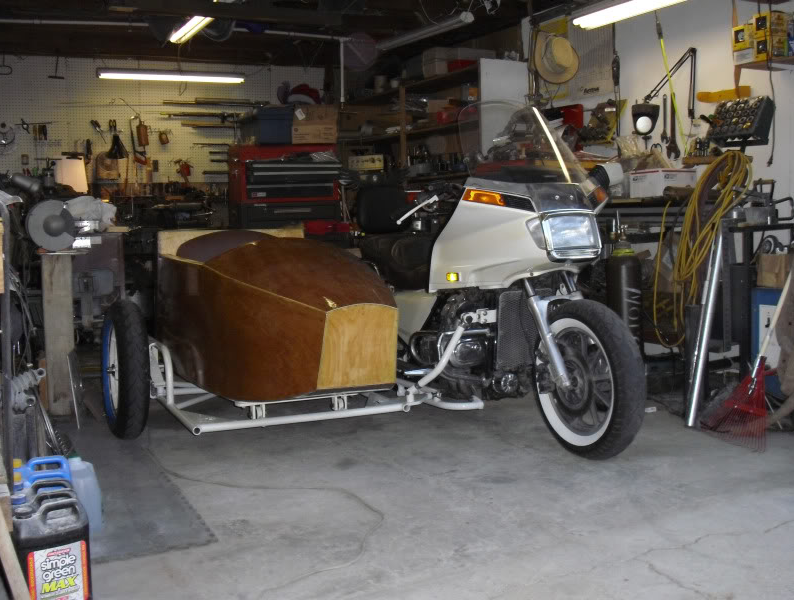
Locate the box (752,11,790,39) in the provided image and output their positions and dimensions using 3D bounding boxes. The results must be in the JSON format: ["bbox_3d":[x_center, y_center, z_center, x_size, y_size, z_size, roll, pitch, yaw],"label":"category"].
[{"bbox_3d":[1.837,-1.355,4.320,0.115,0.120,0.100,-4,6,-26],"label":"box"}]

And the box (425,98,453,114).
[{"bbox_3d":[0.349,-1.588,7.208,0.190,0.120,0.150,-4,6,-28],"label":"box"}]

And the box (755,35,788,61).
[{"bbox_3d":[1.854,-1.250,4.348,0.120,0.115,0.095,-4,6,-28],"label":"box"}]

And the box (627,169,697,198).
[{"bbox_3d":[1.505,-0.618,4.743,0.240,0.145,0.460,-5,7,-34],"label":"box"}]

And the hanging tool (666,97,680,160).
[{"bbox_3d":[1.651,-1.034,5.262,0.027,0.370,0.092,-4,6,-28],"label":"hanging tool"}]

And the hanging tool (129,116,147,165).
[{"bbox_3d":[-2.261,-1.395,7.680,0.150,0.420,0.040,-4,6,-26],"label":"hanging tool"}]

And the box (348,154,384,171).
[{"bbox_3d":[-0.286,-1.250,7.981,0.310,0.130,0.140,-1,5,10],"label":"box"}]

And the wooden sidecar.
[{"bbox_3d":[-0.589,0.000,4.440,0.840,0.740,1.600,-4,6,-26],"label":"wooden sidecar"}]

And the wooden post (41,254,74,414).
[{"bbox_3d":[-1.888,0.197,4.883,0.135,0.885,0.130,-4,6,-28],"label":"wooden post"}]

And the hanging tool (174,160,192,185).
[{"bbox_3d":[-1.880,-1.126,7.697,0.150,0.210,0.060,-4,6,-28],"label":"hanging tool"}]

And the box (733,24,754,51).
[{"bbox_3d":[1.778,-1.337,4.500,0.110,0.120,0.100,-4,6,-26],"label":"box"}]

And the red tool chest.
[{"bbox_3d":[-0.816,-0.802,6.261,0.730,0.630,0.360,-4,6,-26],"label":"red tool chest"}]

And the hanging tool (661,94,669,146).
[{"bbox_3d":[1.623,-1.085,5.308,0.022,0.307,0.052,-4,6,-28],"label":"hanging tool"}]

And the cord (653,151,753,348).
[{"bbox_3d":[1.518,-0.250,4.350,0.240,0.970,0.450,-4,6,-26],"label":"cord"}]

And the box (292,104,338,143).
[{"bbox_3d":[-0.636,-1.248,6.316,0.330,0.280,0.270,-4,6,-26],"label":"box"}]

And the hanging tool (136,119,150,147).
[{"bbox_3d":[-2.174,-1.431,7.502,0.115,0.230,0.070,-4,6,-28],"label":"hanging tool"}]

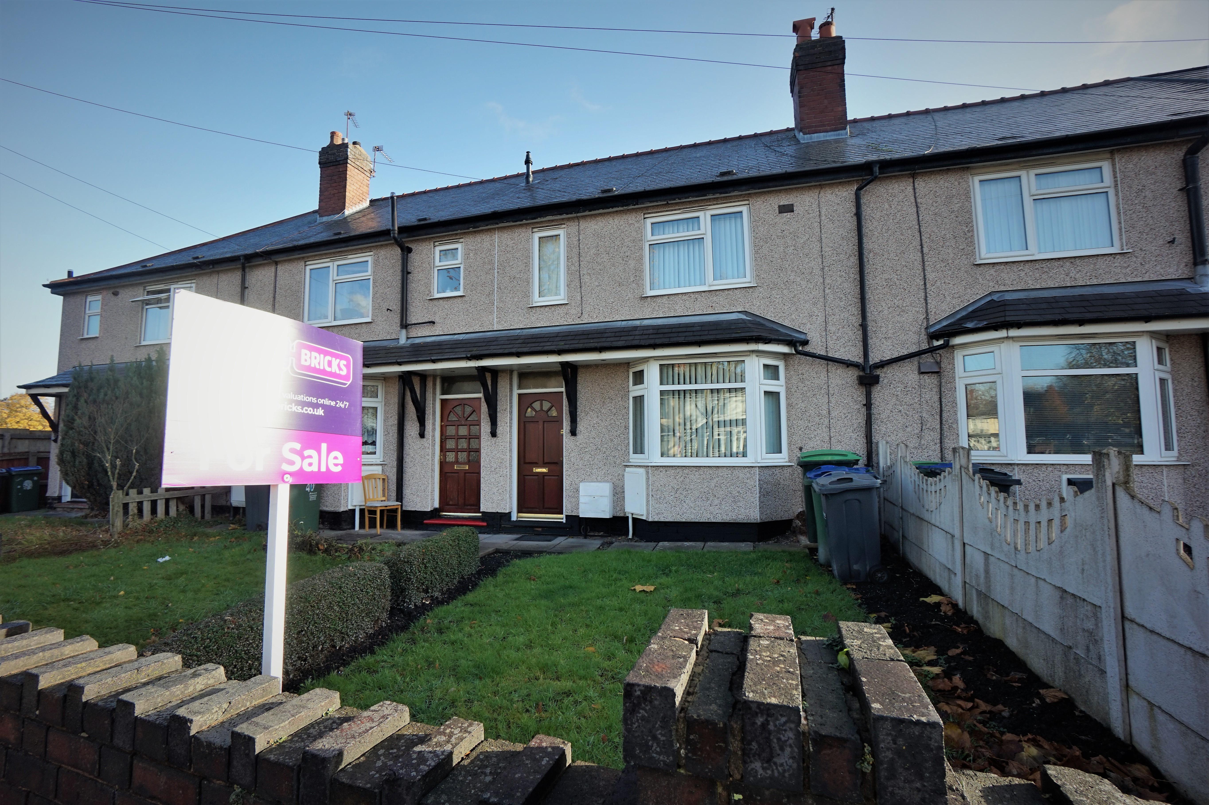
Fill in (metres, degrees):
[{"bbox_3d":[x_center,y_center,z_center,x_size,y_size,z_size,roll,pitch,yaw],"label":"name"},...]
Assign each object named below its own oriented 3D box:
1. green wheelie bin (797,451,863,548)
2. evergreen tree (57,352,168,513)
[{"bbox_3d":[2.931,1.234,6.575,0.740,1.140,0.600,-2,-4,15],"label":"green wheelie bin"},{"bbox_3d":[-9.269,0.636,9.762,1.900,3.300,1.850,-2,-4,15],"label":"evergreen tree"}]

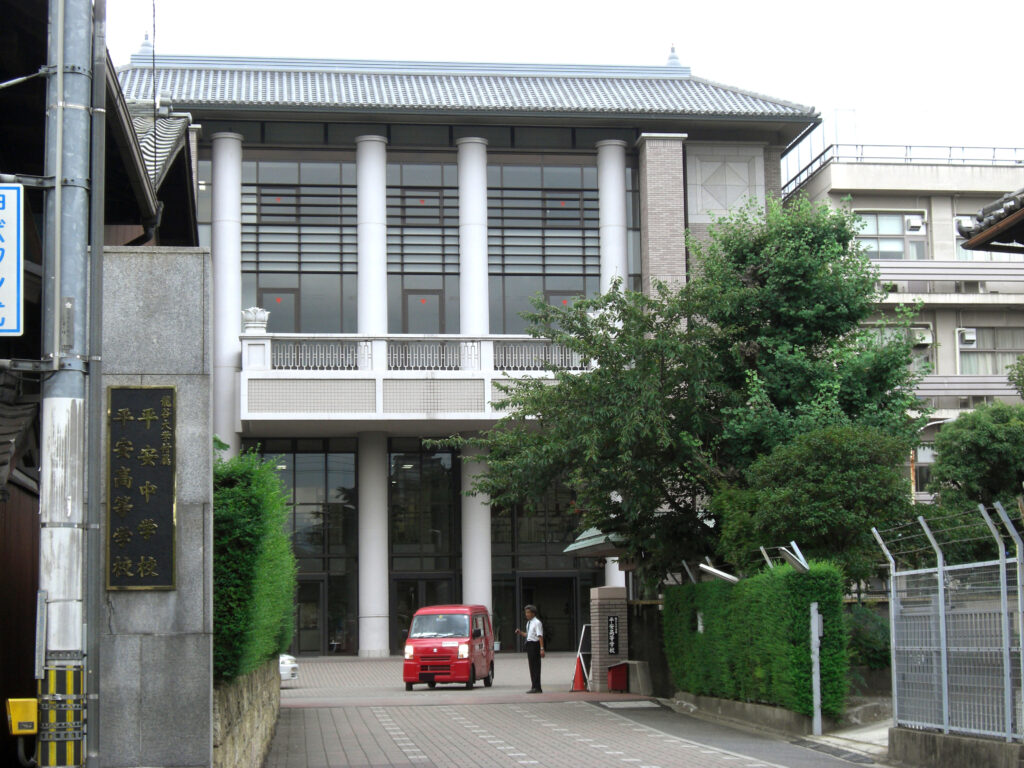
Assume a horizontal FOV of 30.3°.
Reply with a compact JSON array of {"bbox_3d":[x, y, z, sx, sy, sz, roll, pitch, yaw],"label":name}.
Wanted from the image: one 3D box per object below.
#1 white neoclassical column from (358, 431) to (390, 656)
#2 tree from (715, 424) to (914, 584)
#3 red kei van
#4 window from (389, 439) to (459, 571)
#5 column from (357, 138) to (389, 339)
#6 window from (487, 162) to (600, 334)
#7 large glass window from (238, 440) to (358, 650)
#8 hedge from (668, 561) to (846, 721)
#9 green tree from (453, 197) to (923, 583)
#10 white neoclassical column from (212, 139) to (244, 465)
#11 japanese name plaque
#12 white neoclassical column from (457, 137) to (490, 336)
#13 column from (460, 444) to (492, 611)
[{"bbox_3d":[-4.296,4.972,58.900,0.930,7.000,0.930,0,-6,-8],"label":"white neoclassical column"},{"bbox_3d":[6.566,3.611,40.881,4.000,5.490,3.700,0,-6,-8],"label":"tree"},{"bbox_3d":[-1.366,5.791,41.871,1.475,1.860,3.395,-2,-6,9],"label":"red kei van"},{"bbox_3d":[-2.869,3.959,62.073,2.367,4.357,0.200,0,-6,-8],"label":"window"},{"bbox_3d":[-4.493,-4.667,61.189,0.980,6.903,0.980,0,-6,-8],"label":"column"},{"bbox_3d":[1.057,-4.497,63.546,3.870,5.992,0.200,0,-6,-8],"label":"window"},{"bbox_3d":[-6.892,5.183,61.398,3.804,6.983,0.200,0,-6,-8],"label":"large glass window"},{"bbox_3d":[3.572,3.853,29.088,0.700,2.100,8.000,0,-6,-8],"label":"hedge"},{"bbox_3d":[3.965,1.130,43.165,10.000,10.990,7.800,0,-6,-8],"label":"green tree"},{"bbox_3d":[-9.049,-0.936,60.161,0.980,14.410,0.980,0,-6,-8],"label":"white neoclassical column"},{"bbox_3d":[-2.231,0.629,11.400,0.410,1.230,0.050,0,-6,-8],"label":"japanese name plaque"},{"bbox_3d":[-1.237,-4.659,61.623,0.980,6.870,0.980,0,-6,-8],"label":"white neoclassical column"},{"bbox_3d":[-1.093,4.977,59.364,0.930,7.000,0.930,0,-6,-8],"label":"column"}]

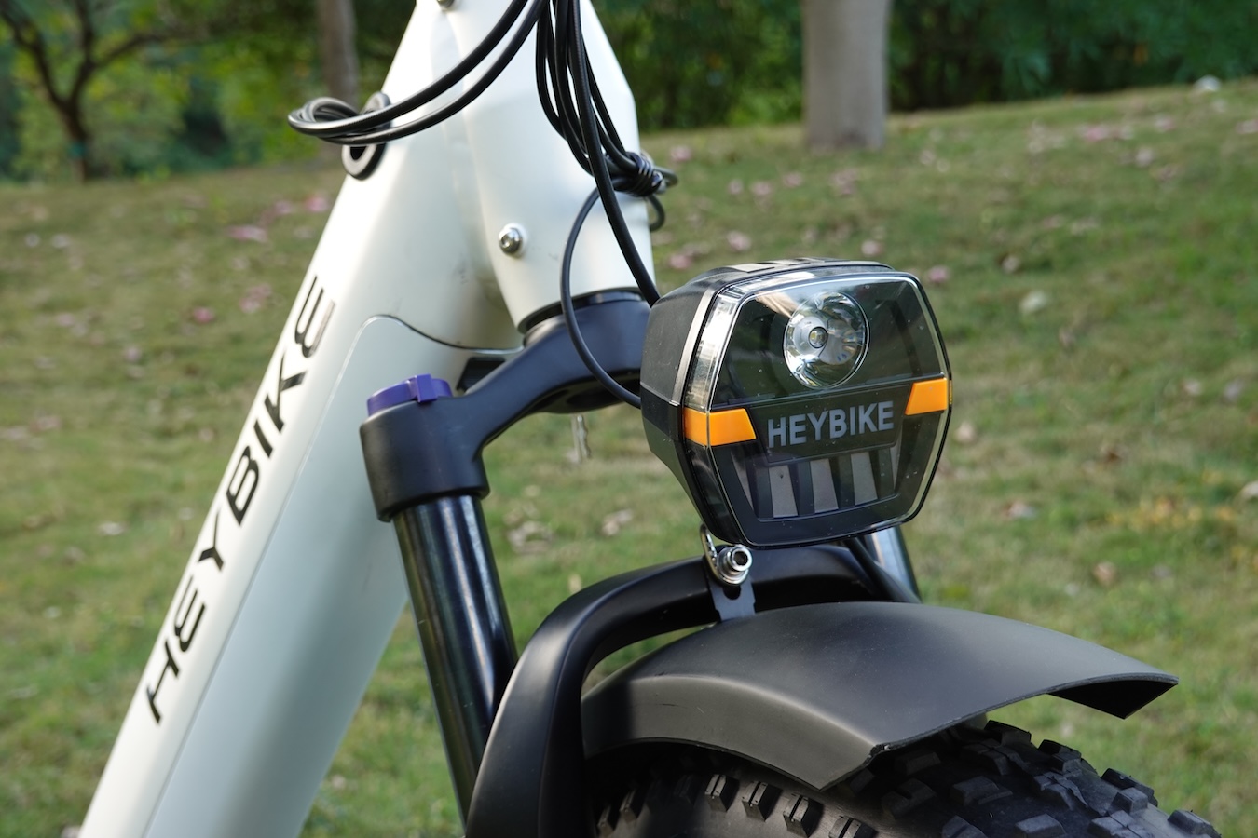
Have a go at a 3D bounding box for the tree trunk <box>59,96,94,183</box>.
[{"bbox_3d":[-4.120,-2.096,12.500,0.250,0.640,0.220,0,8,0],"label":"tree trunk"}]

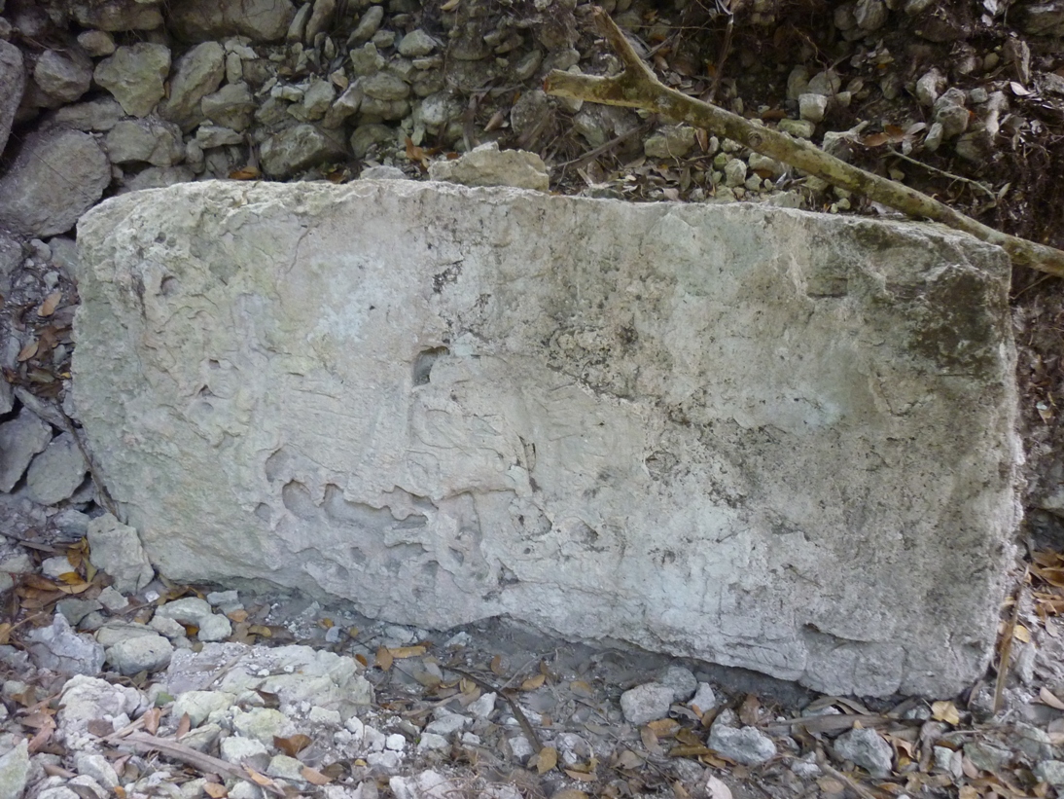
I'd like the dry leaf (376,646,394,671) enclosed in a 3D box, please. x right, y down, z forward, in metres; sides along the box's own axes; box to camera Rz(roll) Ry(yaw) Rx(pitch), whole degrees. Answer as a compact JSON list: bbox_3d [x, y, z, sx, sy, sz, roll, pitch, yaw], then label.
[{"bbox_3d":[-0.281,0.496,1.944,0.033,0.015,0.059,-5,31,-11],"label":"dry leaf"}]

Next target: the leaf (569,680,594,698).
[{"bbox_3d":[0.093,0.541,1.899,0.050,0.012,0.029,22,35,31],"label":"leaf"}]

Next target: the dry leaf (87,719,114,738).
[{"bbox_3d":[-0.807,0.616,1.900,0.052,0.012,0.029,16,43,2],"label":"dry leaf"}]

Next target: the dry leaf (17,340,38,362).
[{"bbox_3d":[-1.215,-0.115,2.450,0.031,0.012,0.073,22,48,3],"label":"dry leaf"}]

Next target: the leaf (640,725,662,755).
[{"bbox_3d":[0.214,0.604,1.798,0.030,0.014,0.063,-8,31,-17],"label":"leaf"}]

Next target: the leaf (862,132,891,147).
[{"bbox_3d":[0.899,-0.679,2.650,0.069,0.012,0.032,-14,61,4],"label":"leaf"}]

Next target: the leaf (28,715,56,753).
[{"bbox_3d":[-0.919,0.634,1.900,0.030,0.014,0.063,24,43,10],"label":"leaf"}]

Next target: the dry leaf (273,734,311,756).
[{"bbox_3d":[-0.453,0.650,1.920,0.070,0.015,0.036,0,44,-9],"label":"dry leaf"}]

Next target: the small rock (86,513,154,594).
[{"bbox_3d":[-0.893,0.333,2.200,0.140,0.140,0.110,-11,31,-23],"label":"small rock"}]

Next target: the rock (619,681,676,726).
[{"bbox_3d":[0.221,0.584,1.946,0.104,0.064,0.074,-2,26,-5],"label":"rock"}]

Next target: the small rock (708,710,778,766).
[{"bbox_3d":[0.371,0.596,1.781,0.119,0.070,0.090,2,30,0],"label":"small rock"}]

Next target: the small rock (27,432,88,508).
[{"bbox_3d":[-1.103,0.160,2.350,0.135,0.140,0.110,-13,31,-25],"label":"small rock"}]

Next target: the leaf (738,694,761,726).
[{"bbox_3d":[0.393,0.560,1.834,0.037,0.025,0.070,9,31,13],"label":"leaf"}]

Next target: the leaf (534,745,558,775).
[{"bbox_3d":[0.026,0.655,1.843,0.033,0.009,0.058,22,54,17],"label":"leaf"}]

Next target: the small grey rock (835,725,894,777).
[{"bbox_3d":[0.599,0.635,1.835,0.100,0.066,0.072,13,28,25],"label":"small grey rock"}]

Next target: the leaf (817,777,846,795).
[{"bbox_3d":[0.531,0.683,1.795,0.050,0.009,0.032,3,31,4],"label":"leaf"}]

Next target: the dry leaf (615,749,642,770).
[{"bbox_3d":[0.176,0.655,1.848,0.059,0.010,0.034,-6,34,-8],"label":"dry leaf"}]

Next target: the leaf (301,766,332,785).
[{"bbox_3d":[-0.397,0.693,1.870,0.066,0.012,0.023,20,44,13],"label":"leaf"}]

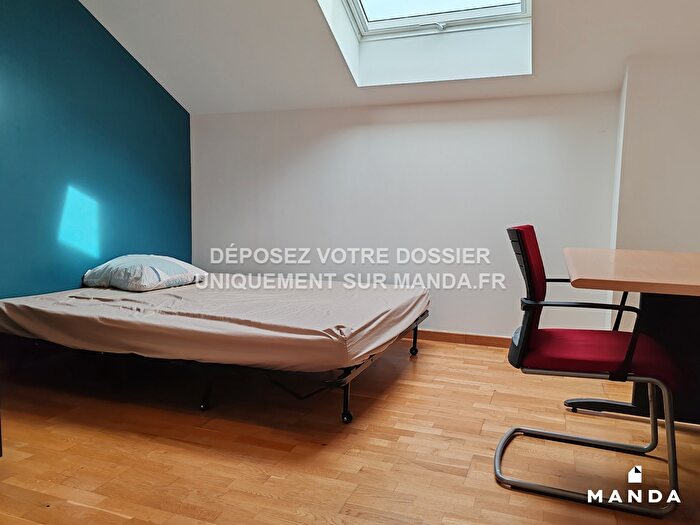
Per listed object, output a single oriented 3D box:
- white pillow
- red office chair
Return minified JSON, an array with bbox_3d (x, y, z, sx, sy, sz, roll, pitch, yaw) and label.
[{"bbox_3d":[-1.462,0.060,3.910,0.520,0.200,0.670,3,6,21],"label":"white pillow"},{"bbox_3d":[0.887,0.332,2.072,0.600,0.930,0.560,3,6,21],"label":"red office chair"}]

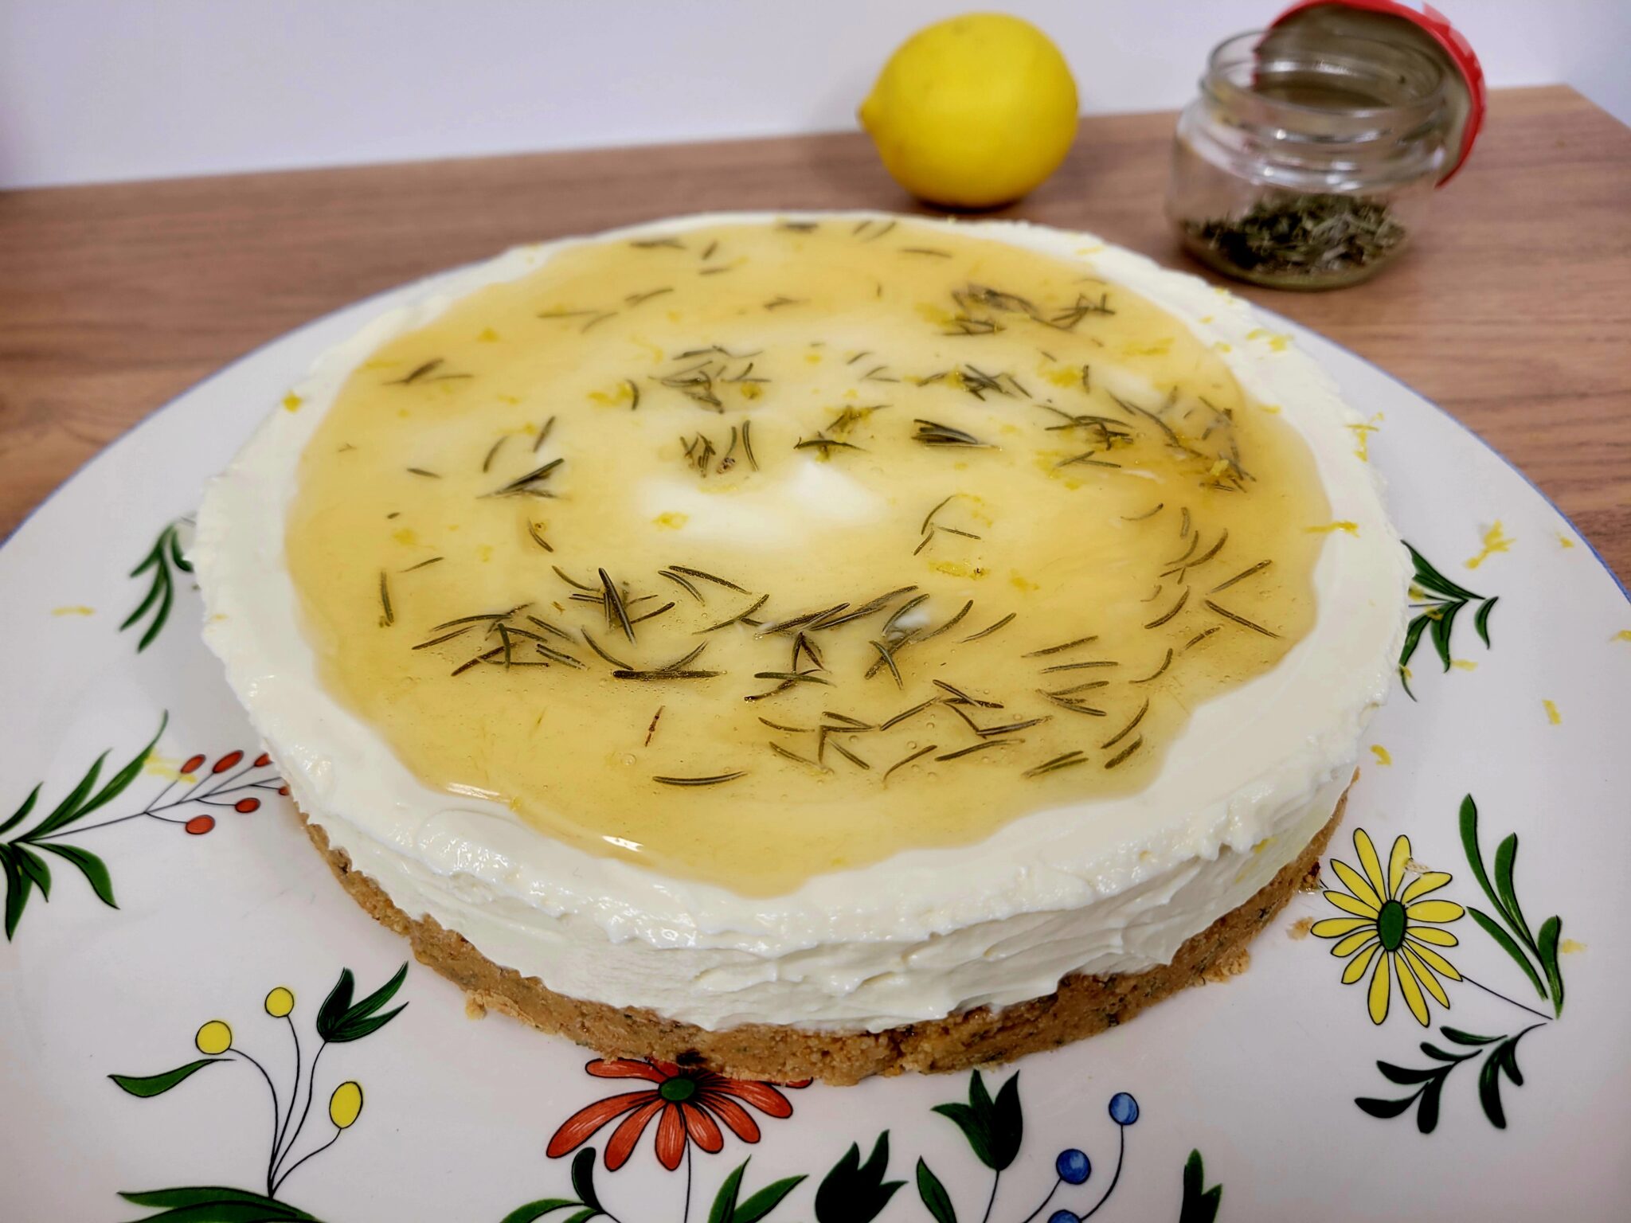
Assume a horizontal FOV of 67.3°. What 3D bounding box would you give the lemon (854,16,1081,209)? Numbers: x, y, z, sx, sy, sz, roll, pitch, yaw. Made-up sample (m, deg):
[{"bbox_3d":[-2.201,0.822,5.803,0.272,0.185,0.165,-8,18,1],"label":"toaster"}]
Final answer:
[{"bbox_3d":[0.049,-0.159,0.390,0.068,0.057,0.057,-1,42,0],"label":"lemon"}]

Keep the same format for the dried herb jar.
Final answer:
[{"bbox_3d":[0.145,-0.135,0.367,0.074,0.052,0.074,0,42,0],"label":"dried herb jar"}]

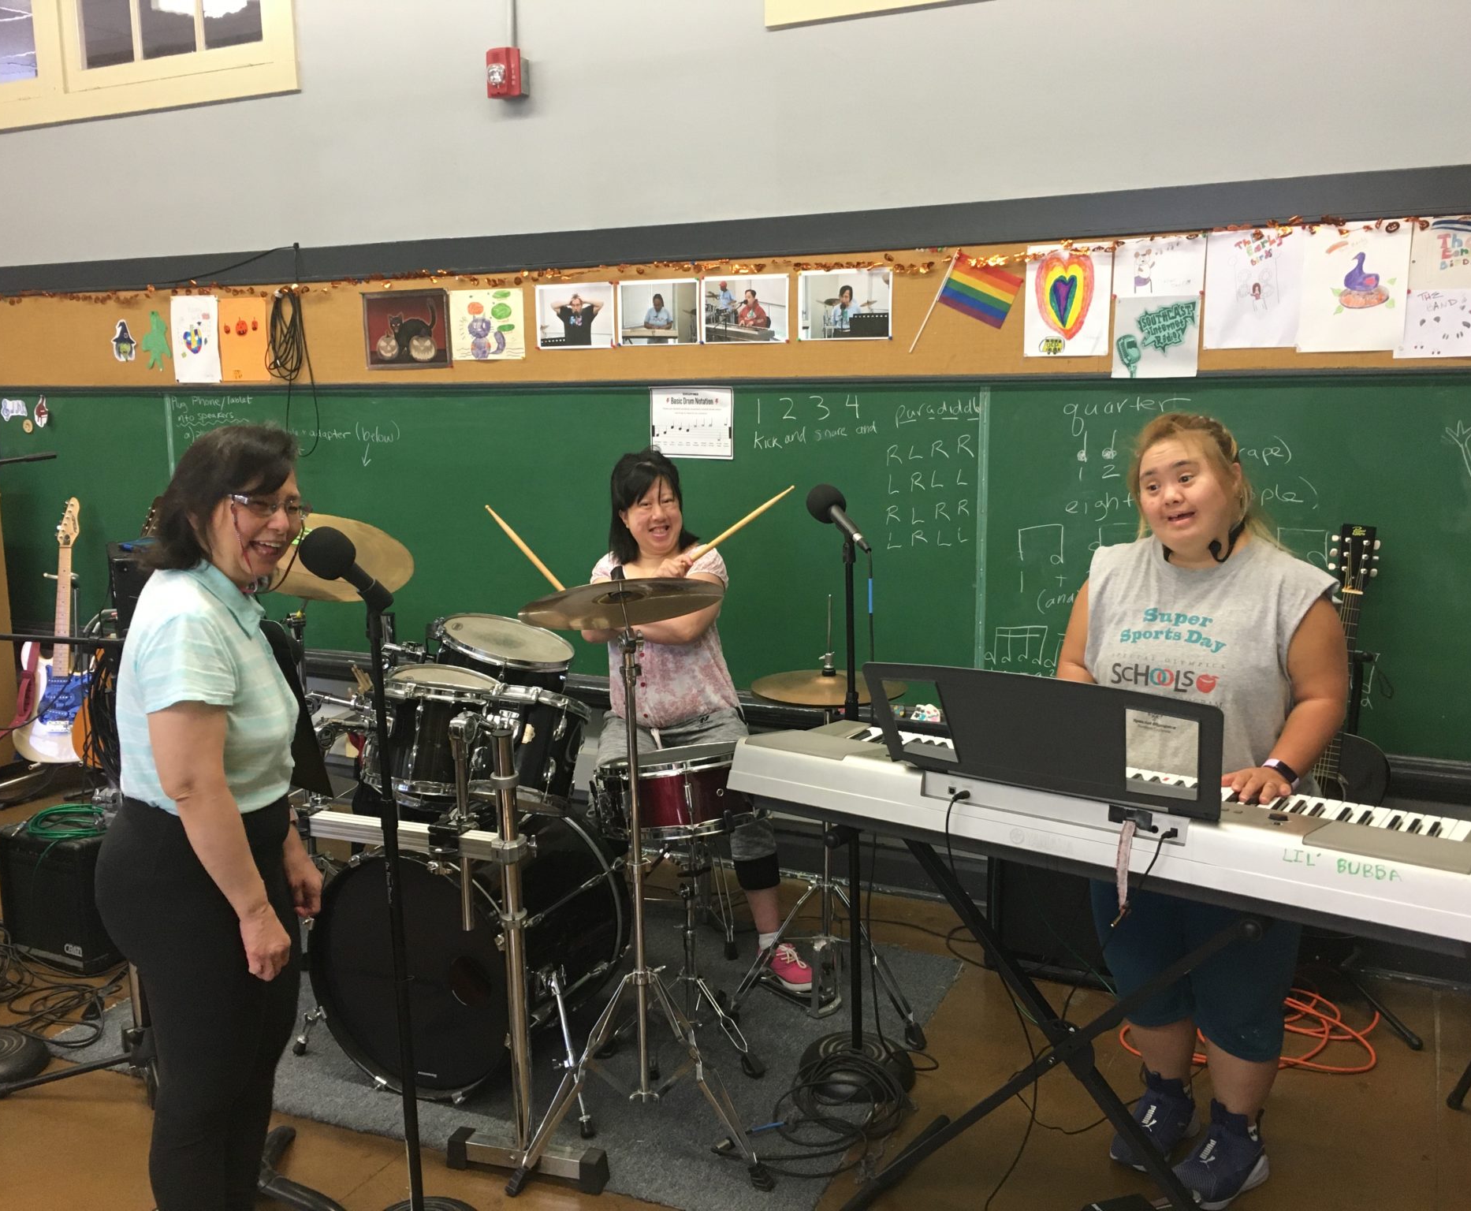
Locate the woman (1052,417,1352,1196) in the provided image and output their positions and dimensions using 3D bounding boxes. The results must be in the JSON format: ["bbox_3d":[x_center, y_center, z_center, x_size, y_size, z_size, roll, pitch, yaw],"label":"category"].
[{"bbox_3d":[0.859,0.376,2.472,0.520,1.435,0.460,6,12,34],"label":"woman"}]

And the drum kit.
[{"bbox_3d":[-0.484,0.430,2.917,1.500,1.120,0.910,4,11,27],"label":"drum kit"}]

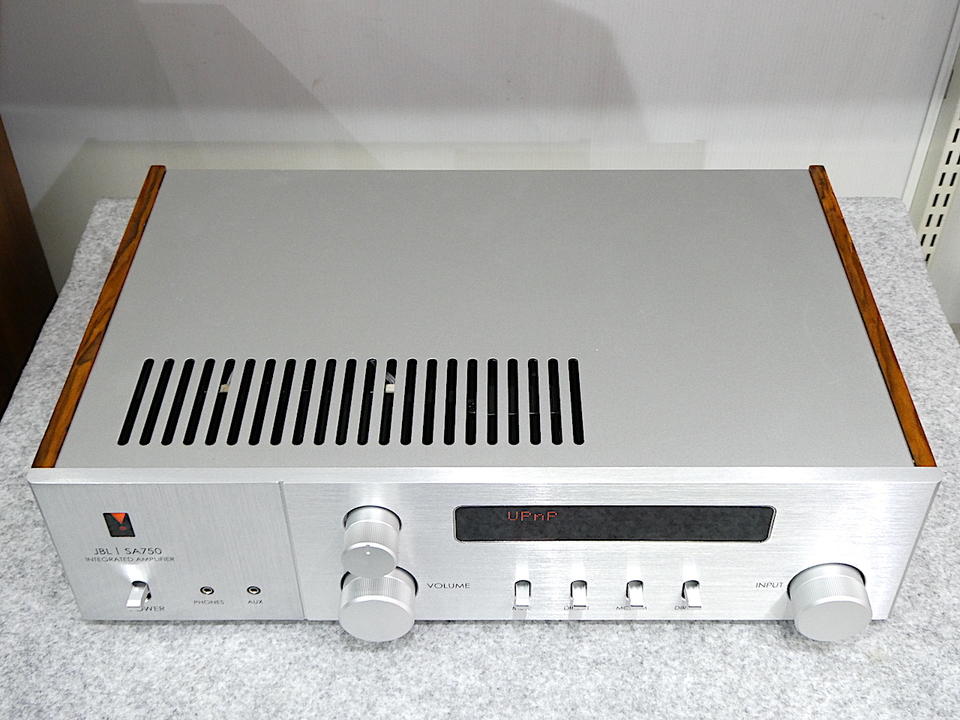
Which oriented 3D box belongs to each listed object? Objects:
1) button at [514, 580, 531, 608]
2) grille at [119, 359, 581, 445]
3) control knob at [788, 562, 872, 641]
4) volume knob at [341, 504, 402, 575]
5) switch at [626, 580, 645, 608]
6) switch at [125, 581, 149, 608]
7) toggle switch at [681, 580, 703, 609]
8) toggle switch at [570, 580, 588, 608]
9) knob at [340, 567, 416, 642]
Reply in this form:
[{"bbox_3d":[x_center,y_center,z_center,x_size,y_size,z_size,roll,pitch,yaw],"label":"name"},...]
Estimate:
[{"bbox_3d":[0.023,0.129,0.599,0.008,0.013,0.015,0,44,1],"label":"button"},{"bbox_3d":[-0.065,0.022,0.586,0.238,0.003,0.064,0,44,1],"label":"grille"},{"bbox_3d":[0.188,0.130,0.594,0.041,0.041,0.021,0,44,1],"label":"control knob"},{"bbox_3d":[-0.055,0.092,0.558,0.029,0.029,0.022,0,44,1],"label":"volume knob"},{"bbox_3d":[0.085,0.129,0.598,0.008,0.013,0.015,0,44,1],"label":"switch"},{"bbox_3d":[-0.185,0.129,0.601,0.009,0.013,0.015,0,44,1],"label":"switch"},{"bbox_3d":[0.115,0.129,0.598,0.008,0.013,0.015,0,44,1],"label":"toggle switch"},{"bbox_3d":[0.054,0.129,0.598,0.008,0.013,0.015,0,44,1],"label":"toggle switch"},{"bbox_3d":[-0.055,0.132,0.598,0.042,0.042,0.021,0,44,1],"label":"knob"}]

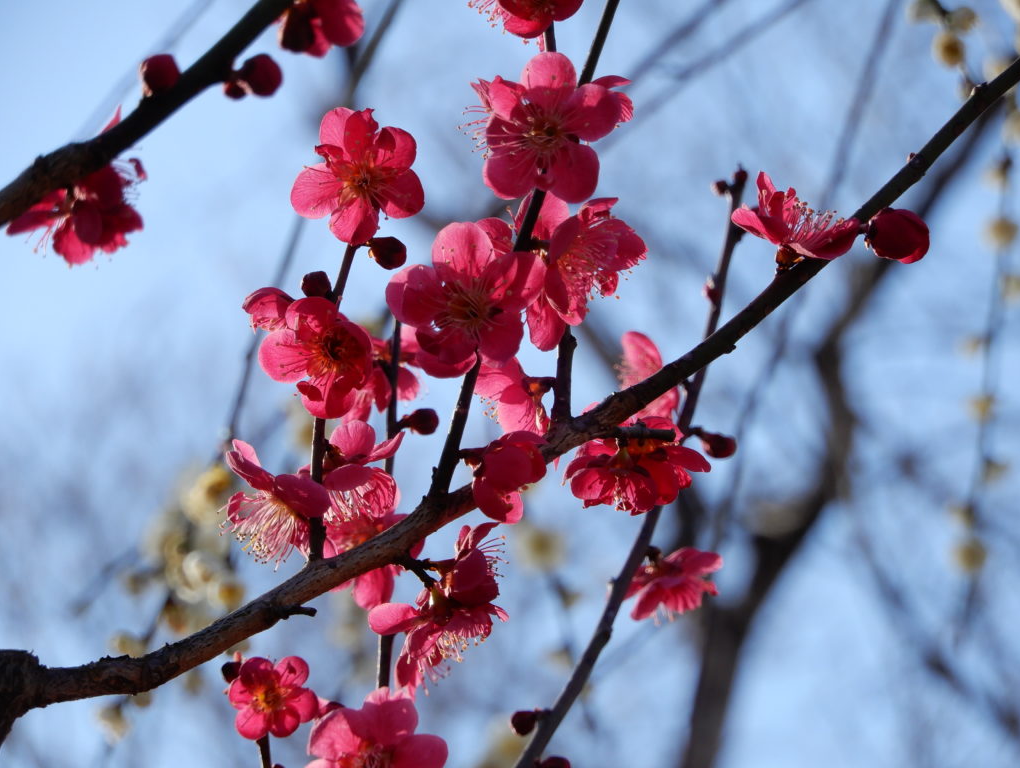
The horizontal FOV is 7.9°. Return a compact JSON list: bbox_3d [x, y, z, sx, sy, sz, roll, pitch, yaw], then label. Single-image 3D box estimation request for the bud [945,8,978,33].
[{"bbox_3d":[0.125,-0.101,2.050,0.009,0.007,0.007,18,0,0],"label":"bud"}]

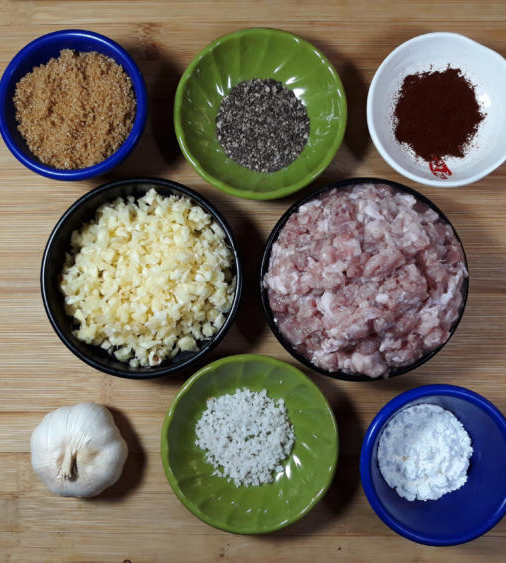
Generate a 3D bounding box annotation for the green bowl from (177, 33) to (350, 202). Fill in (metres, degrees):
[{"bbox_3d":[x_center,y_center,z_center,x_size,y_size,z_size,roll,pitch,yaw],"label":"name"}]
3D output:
[{"bbox_3d":[0.005,-0.097,0.358,0.101,0.031,0.101,0,87,1],"label":"green bowl"}]

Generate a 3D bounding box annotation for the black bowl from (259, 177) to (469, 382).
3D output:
[{"bbox_3d":[0.060,0.001,0.340,0.109,0.055,0.109,0,87,1],"label":"black bowl"}]

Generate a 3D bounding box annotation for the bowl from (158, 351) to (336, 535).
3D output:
[{"bbox_3d":[-0.001,0.093,0.348,0.101,0.031,0.101,0,87,1],"label":"bowl"}]

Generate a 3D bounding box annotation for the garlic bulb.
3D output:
[{"bbox_3d":[-0.102,0.100,0.342,0.057,0.048,0.056,0,87,1],"label":"garlic bulb"}]

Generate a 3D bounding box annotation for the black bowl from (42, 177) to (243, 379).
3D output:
[{"bbox_3d":[-0.059,0.000,0.343,0.108,0.055,0.108,0,87,1],"label":"black bowl"}]

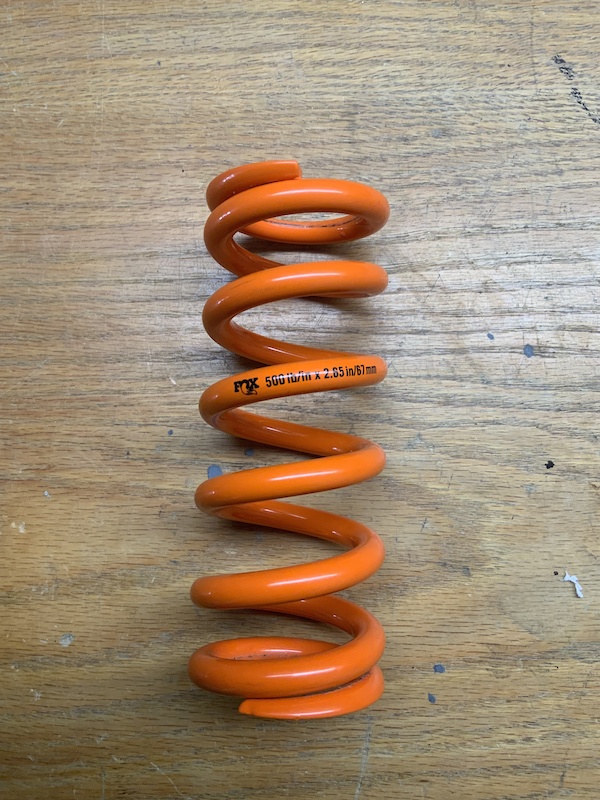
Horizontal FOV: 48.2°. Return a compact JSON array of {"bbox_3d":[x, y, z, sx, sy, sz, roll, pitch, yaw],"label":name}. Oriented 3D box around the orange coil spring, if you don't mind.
[{"bbox_3d":[-0.002,0.009,0.191,0.052,0.052,0.140,1,85,0],"label":"orange coil spring"}]

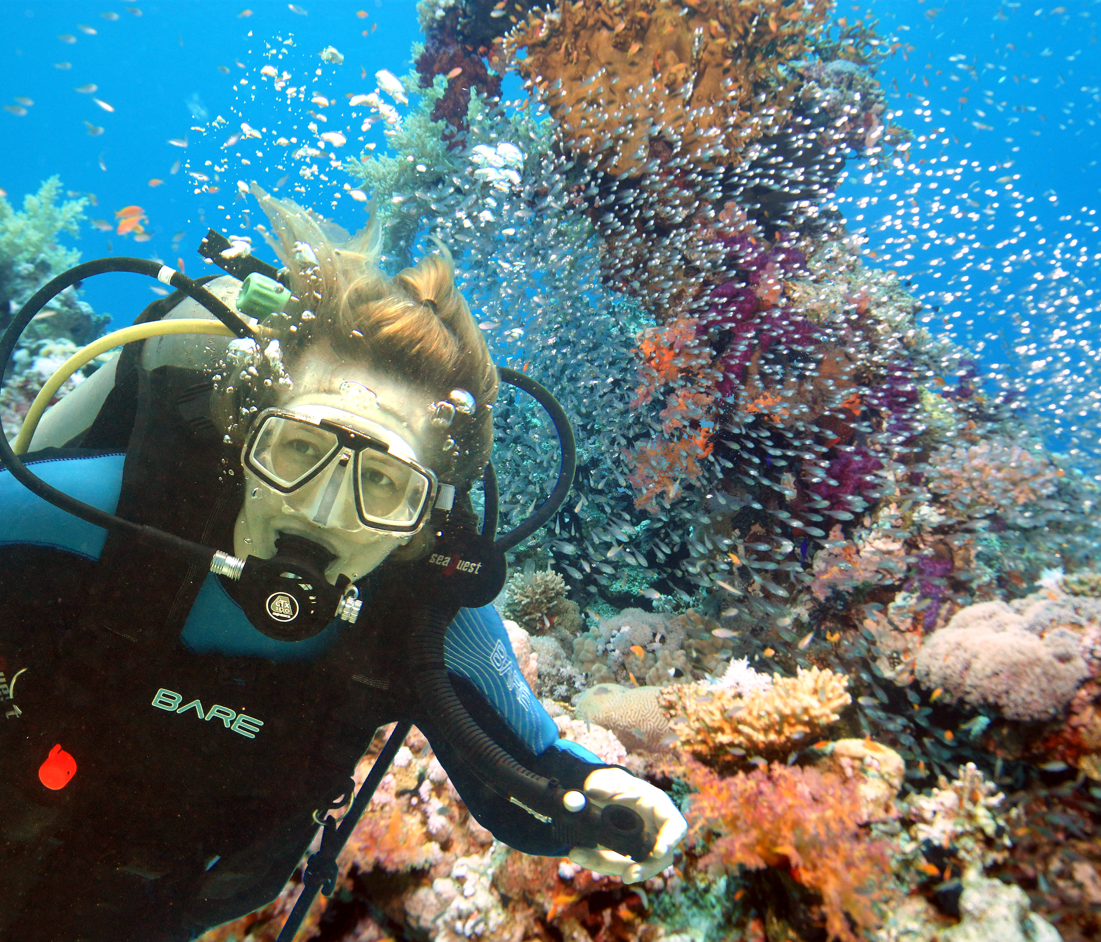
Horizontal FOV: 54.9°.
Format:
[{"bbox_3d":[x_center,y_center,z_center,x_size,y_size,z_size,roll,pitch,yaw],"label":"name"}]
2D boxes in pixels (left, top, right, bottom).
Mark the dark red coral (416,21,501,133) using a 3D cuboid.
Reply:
[{"bbox_3d":[-0.213,-0.905,2.450,0.190,0.240,0.160,0,3,0],"label":"dark red coral"}]

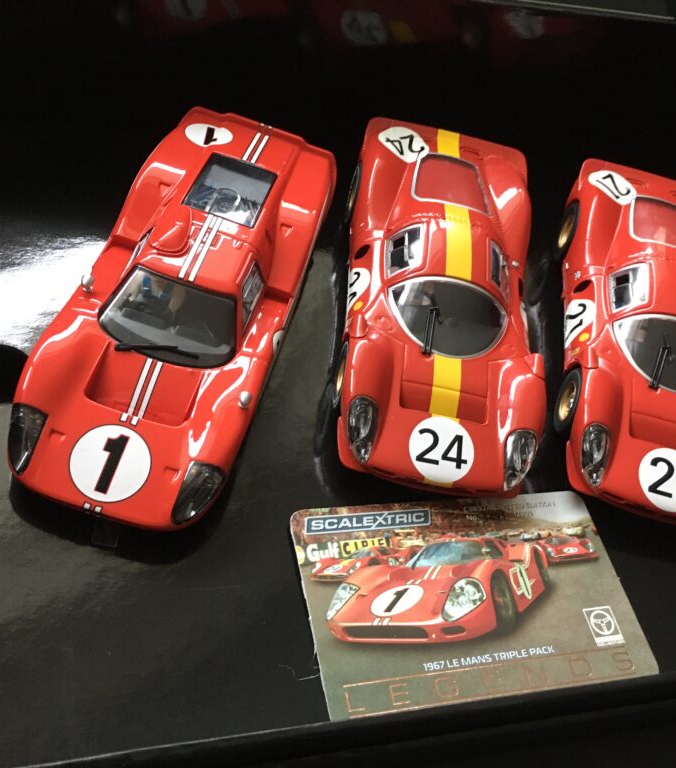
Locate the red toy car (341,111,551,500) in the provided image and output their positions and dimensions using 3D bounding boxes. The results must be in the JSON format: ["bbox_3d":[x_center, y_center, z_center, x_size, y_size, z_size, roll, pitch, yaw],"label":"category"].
[{"bbox_3d":[0.031,-0.029,0.250,0.058,0.032,0.131,11,51,-7],"label":"red toy car"}]

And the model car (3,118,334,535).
[{"bbox_3d":[-0.039,-0.023,0.227,0.056,0.030,0.134,18,51,-2],"label":"model car"}]

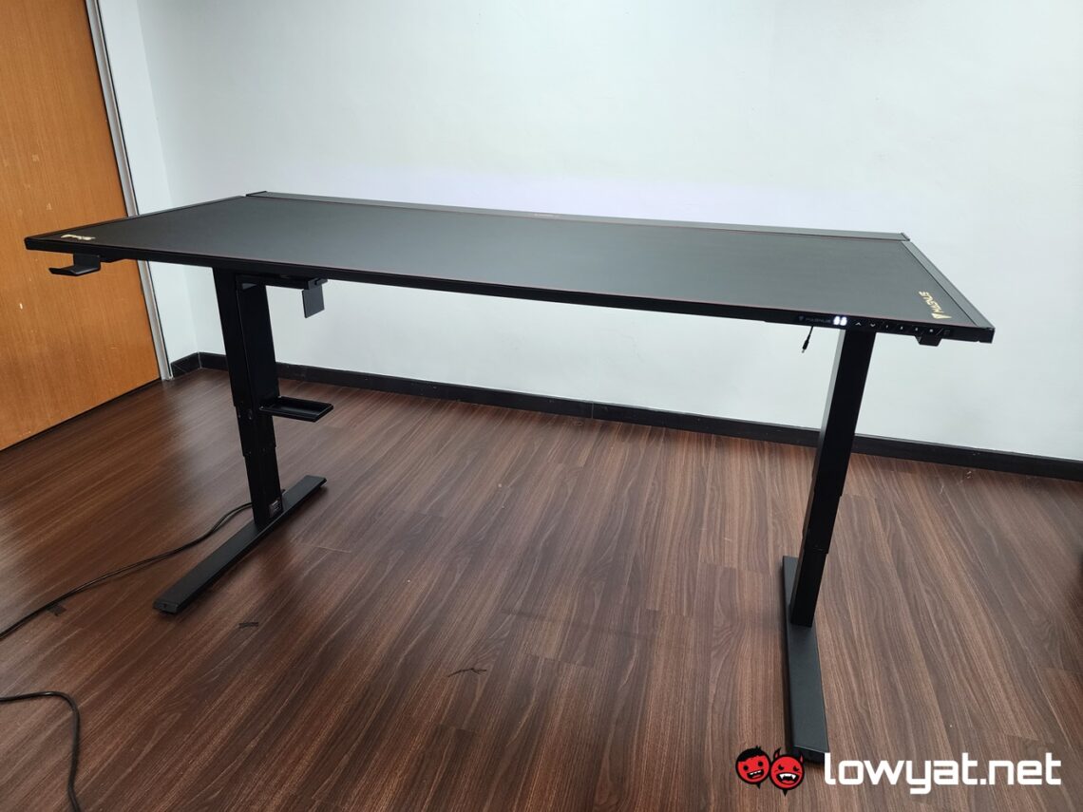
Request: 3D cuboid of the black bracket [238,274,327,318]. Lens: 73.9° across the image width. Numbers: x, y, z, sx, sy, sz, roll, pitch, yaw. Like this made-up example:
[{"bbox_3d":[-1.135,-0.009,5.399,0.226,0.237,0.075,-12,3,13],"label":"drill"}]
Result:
[{"bbox_3d":[-0.685,-0.306,1.923,0.201,0.099,0.109,8,24,14],"label":"black bracket"}]

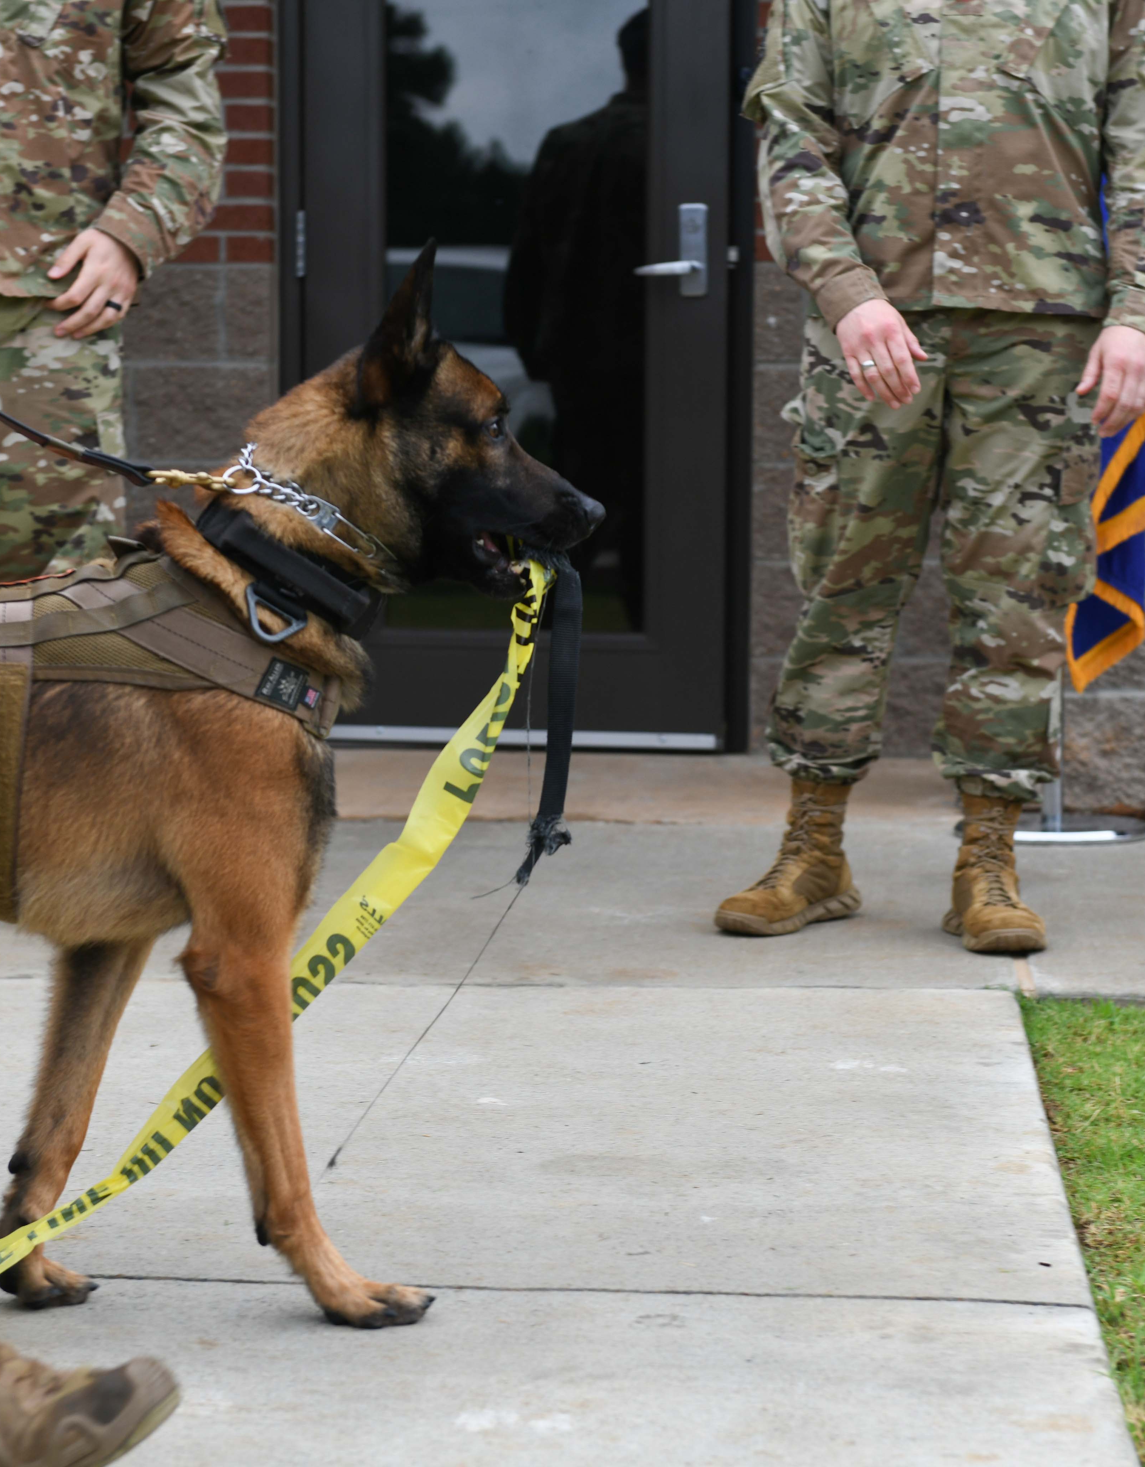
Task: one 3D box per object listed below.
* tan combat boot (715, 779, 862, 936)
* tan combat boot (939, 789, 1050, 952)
[{"bbox_3d":[0.305,0.153,5.149,0.114,0.235,0.303,4,6,37],"label":"tan combat boot"},{"bbox_3d":[0.576,0.168,5.007,0.114,0.235,0.303,0,5,-7],"label":"tan combat boot"}]

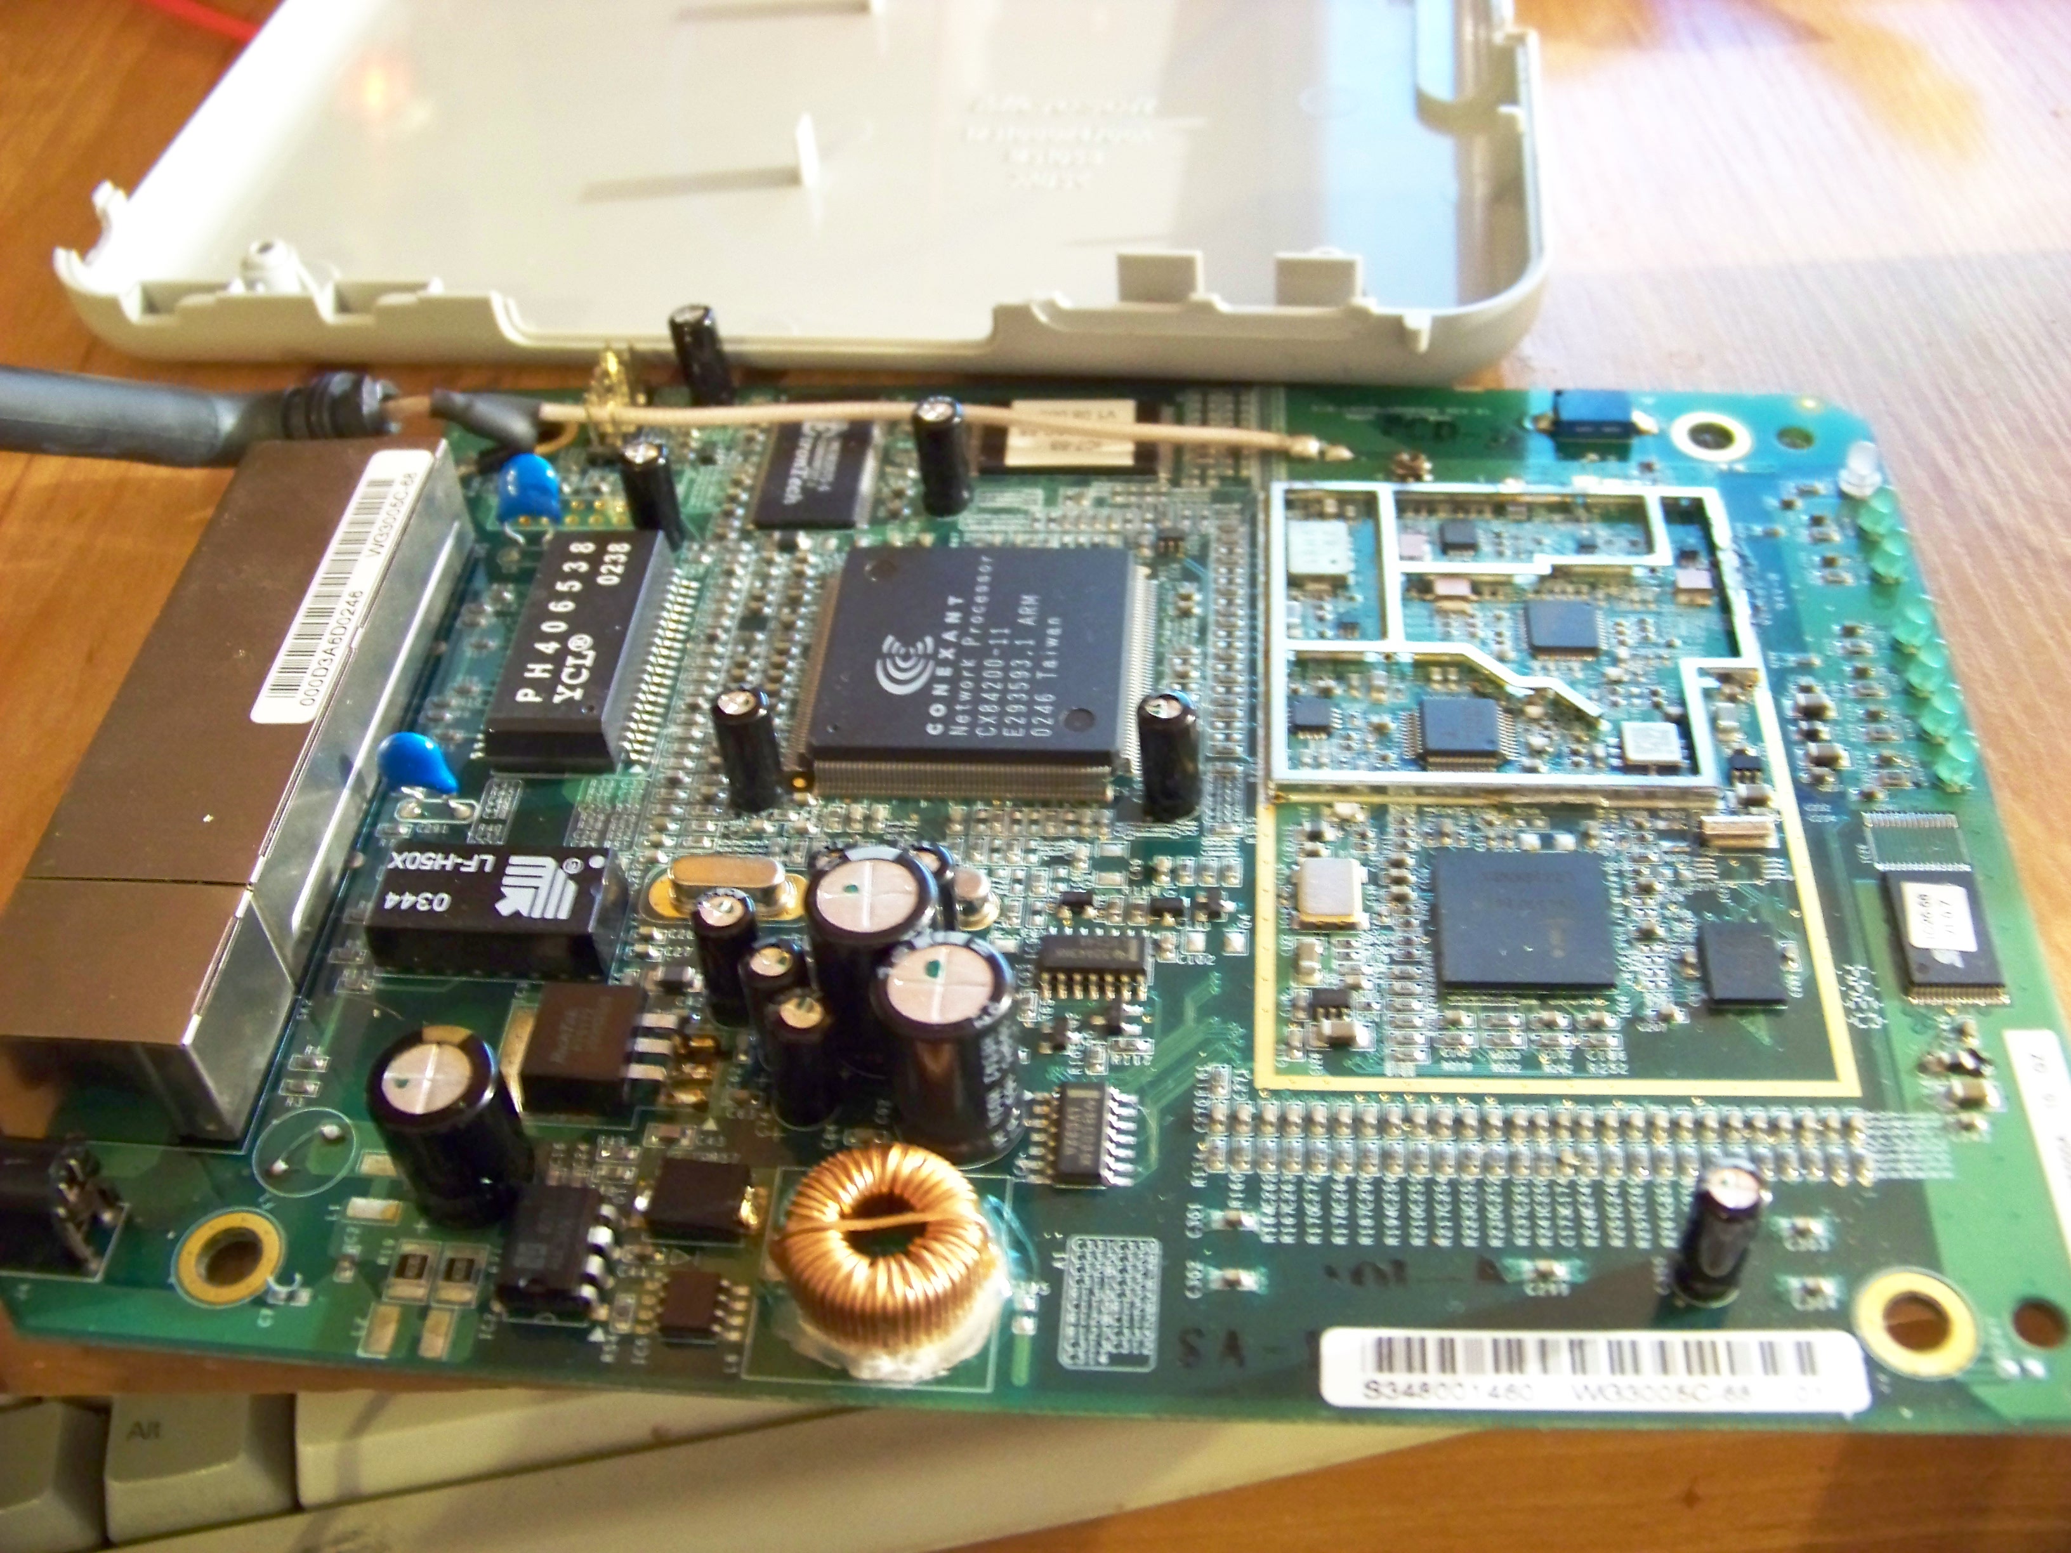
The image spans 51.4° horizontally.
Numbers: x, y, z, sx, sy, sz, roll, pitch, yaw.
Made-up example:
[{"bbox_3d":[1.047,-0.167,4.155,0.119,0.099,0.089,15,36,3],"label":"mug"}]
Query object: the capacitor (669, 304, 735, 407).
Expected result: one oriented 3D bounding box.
[{"bbox_3d":[-0.035,-0.044,0.226,0.005,0.011,0.005,-1,45,7],"label":"capacitor"}]

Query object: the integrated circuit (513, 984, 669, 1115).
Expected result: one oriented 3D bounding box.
[{"bbox_3d":[-0.035,0.022,0.173,0.012,0.005,0.010,1,47,5],"label":"integrated circuit"}]

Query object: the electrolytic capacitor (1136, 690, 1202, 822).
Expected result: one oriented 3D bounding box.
[{"bbox_3d":[0.011,-0.002,0.182,0.005,0.011,0.005,0,47,6],"label":"electrolytic capacitor"}]

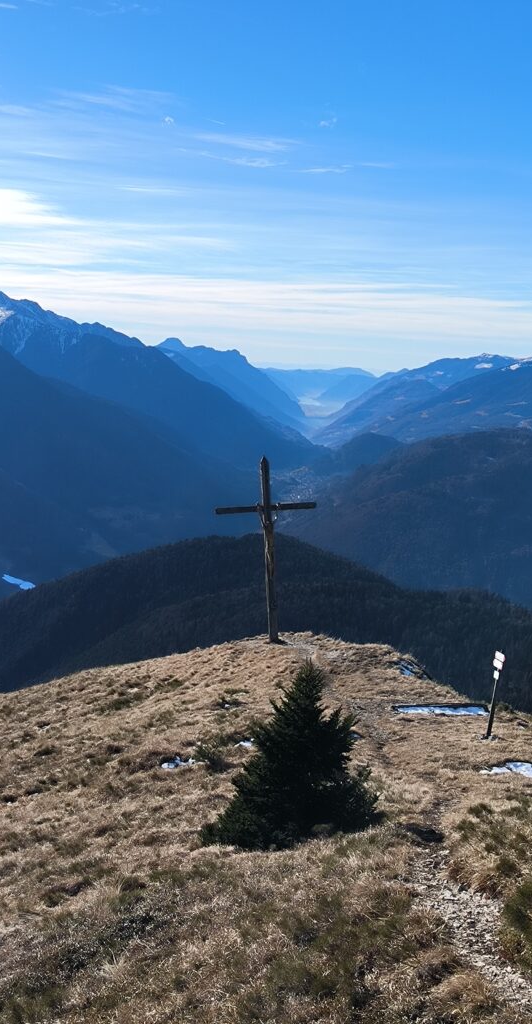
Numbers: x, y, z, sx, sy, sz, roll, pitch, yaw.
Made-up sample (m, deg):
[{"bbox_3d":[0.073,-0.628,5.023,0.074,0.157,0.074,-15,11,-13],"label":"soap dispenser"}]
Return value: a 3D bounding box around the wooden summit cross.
[{"bbox_3d":[0.080,1.021,18.271,2.674,4.899,0.260,-5,11,-10],"label":"wooden summit cross"}]

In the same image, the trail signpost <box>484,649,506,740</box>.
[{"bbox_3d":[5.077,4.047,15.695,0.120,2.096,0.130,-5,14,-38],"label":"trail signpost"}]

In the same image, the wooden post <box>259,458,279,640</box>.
[{"bbox_3d":[0.080,1.021,18.271,0.220,4.899,0.220,-5,11,-10],"label":"wooden post"}]

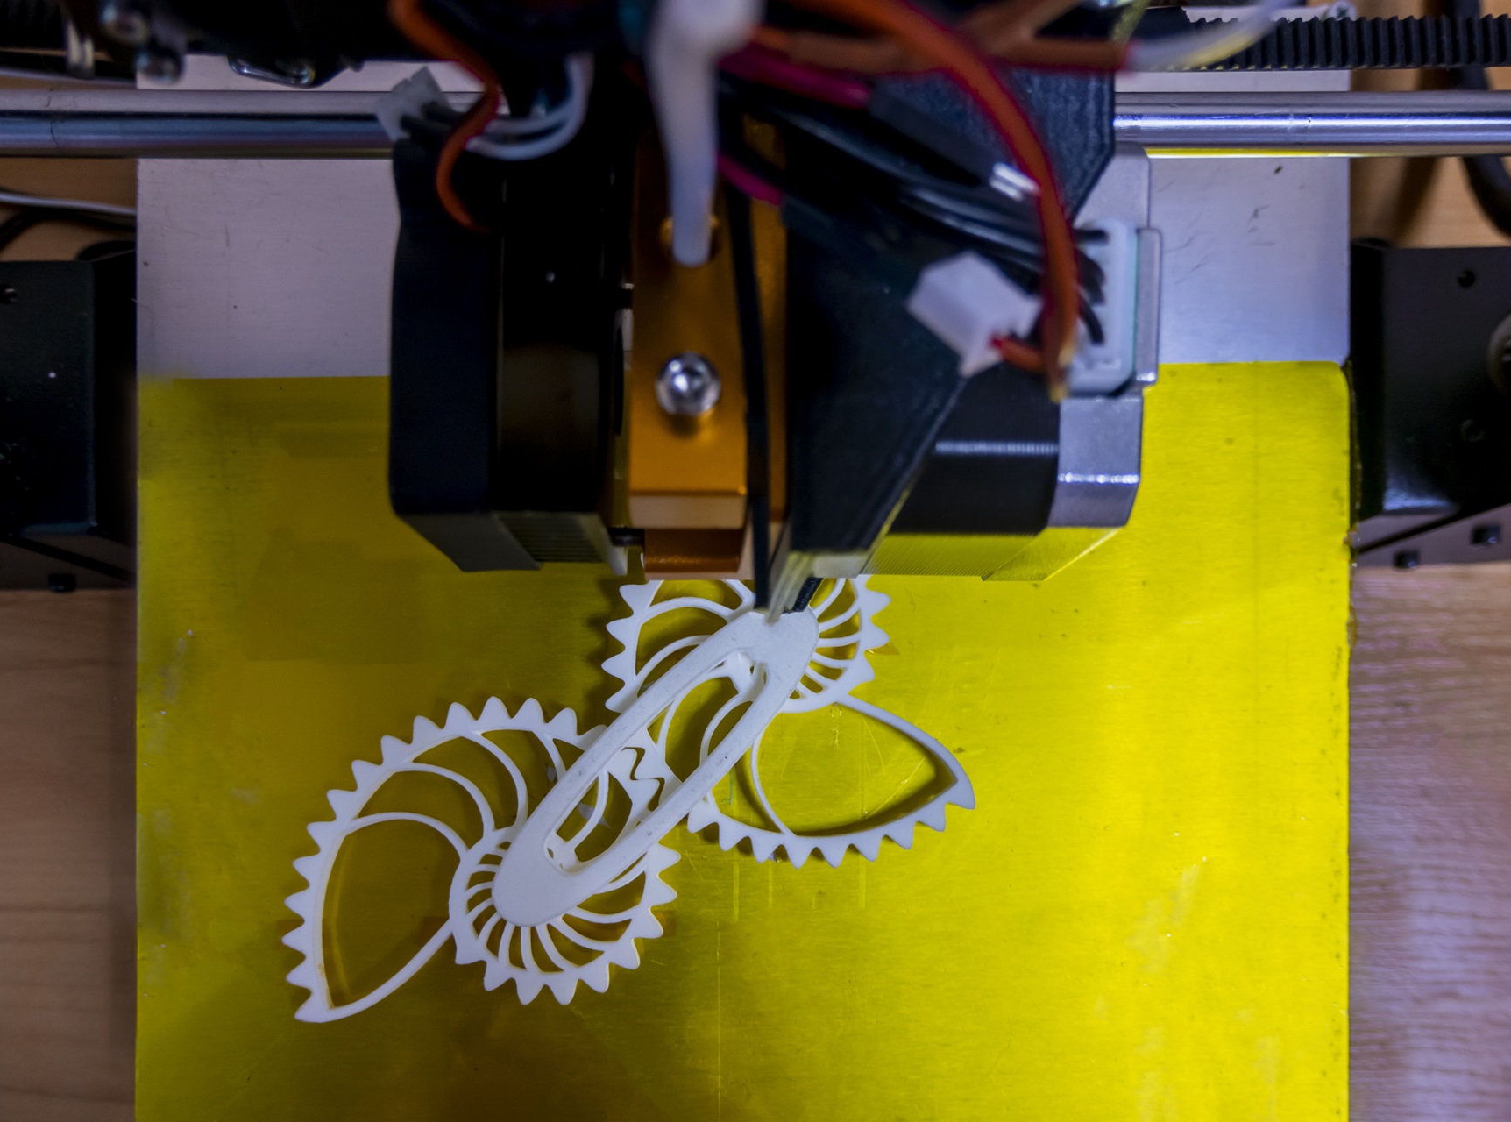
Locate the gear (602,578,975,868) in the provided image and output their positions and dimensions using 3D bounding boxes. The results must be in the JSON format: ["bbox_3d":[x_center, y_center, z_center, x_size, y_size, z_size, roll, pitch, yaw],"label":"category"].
[{"bbox_3d":[0.002,0.025,0.203,0.055,0.006,0.070,-25,86,-2],"label":"gear"}]

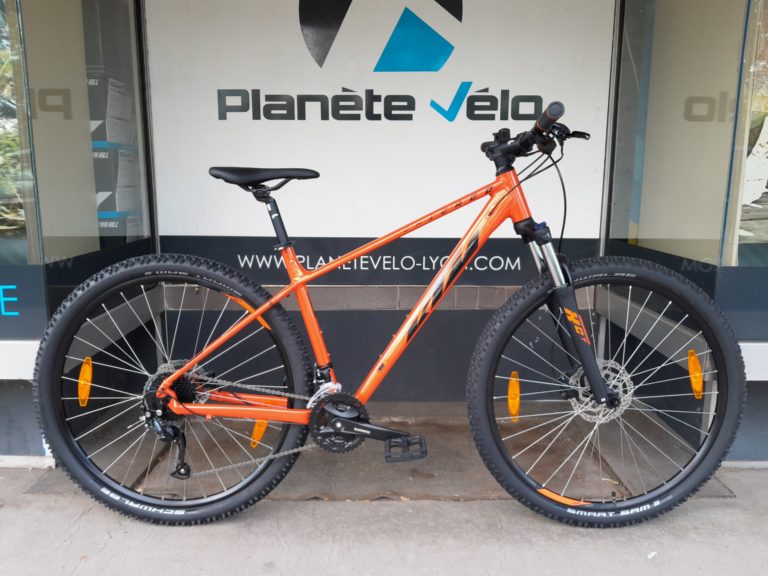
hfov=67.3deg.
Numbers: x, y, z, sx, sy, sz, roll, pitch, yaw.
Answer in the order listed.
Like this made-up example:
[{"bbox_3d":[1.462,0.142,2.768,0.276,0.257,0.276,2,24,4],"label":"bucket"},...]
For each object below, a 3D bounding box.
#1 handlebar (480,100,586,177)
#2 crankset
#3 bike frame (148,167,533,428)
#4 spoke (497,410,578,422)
[{"bbox_3d":[0.340,-0.352,1.446,0.165,0.125,0.720,1,7,1],"label":"handlebar"},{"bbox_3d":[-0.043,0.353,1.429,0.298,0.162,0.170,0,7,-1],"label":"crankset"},{"bbox_3d":[-0.092,0.032,1.488,0.952,0.665,0.156,0,7,-1],"label":"bike frame"},{"bbox_3d":[0.423,0.336,1.528,0.247,0.004,0.004,-7,6,9],"label":"spoke"}]

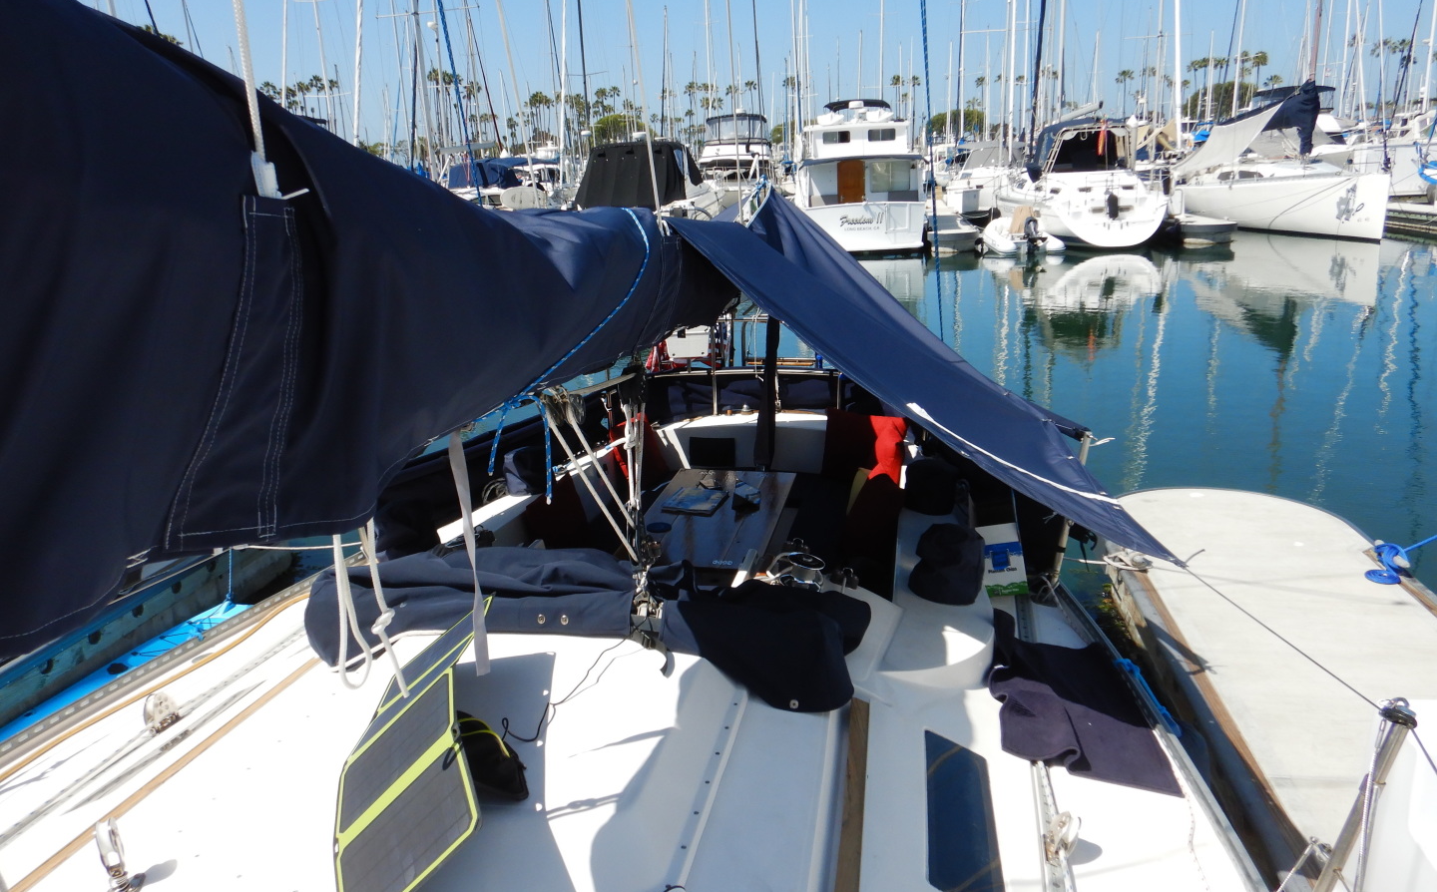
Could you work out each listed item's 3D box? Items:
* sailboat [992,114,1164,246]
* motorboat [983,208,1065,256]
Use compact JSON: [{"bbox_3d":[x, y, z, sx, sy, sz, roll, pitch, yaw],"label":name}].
[{"bbox_3d":[10.709,-8.157,30.659,3.700,3.550,10.600,-1,15,7],"label":"sailboat"},{"bbox_3d":[7.912,-5.538,26.214,1.550,1.050,2.700,-2,15,3],"label":"motorboat"}]

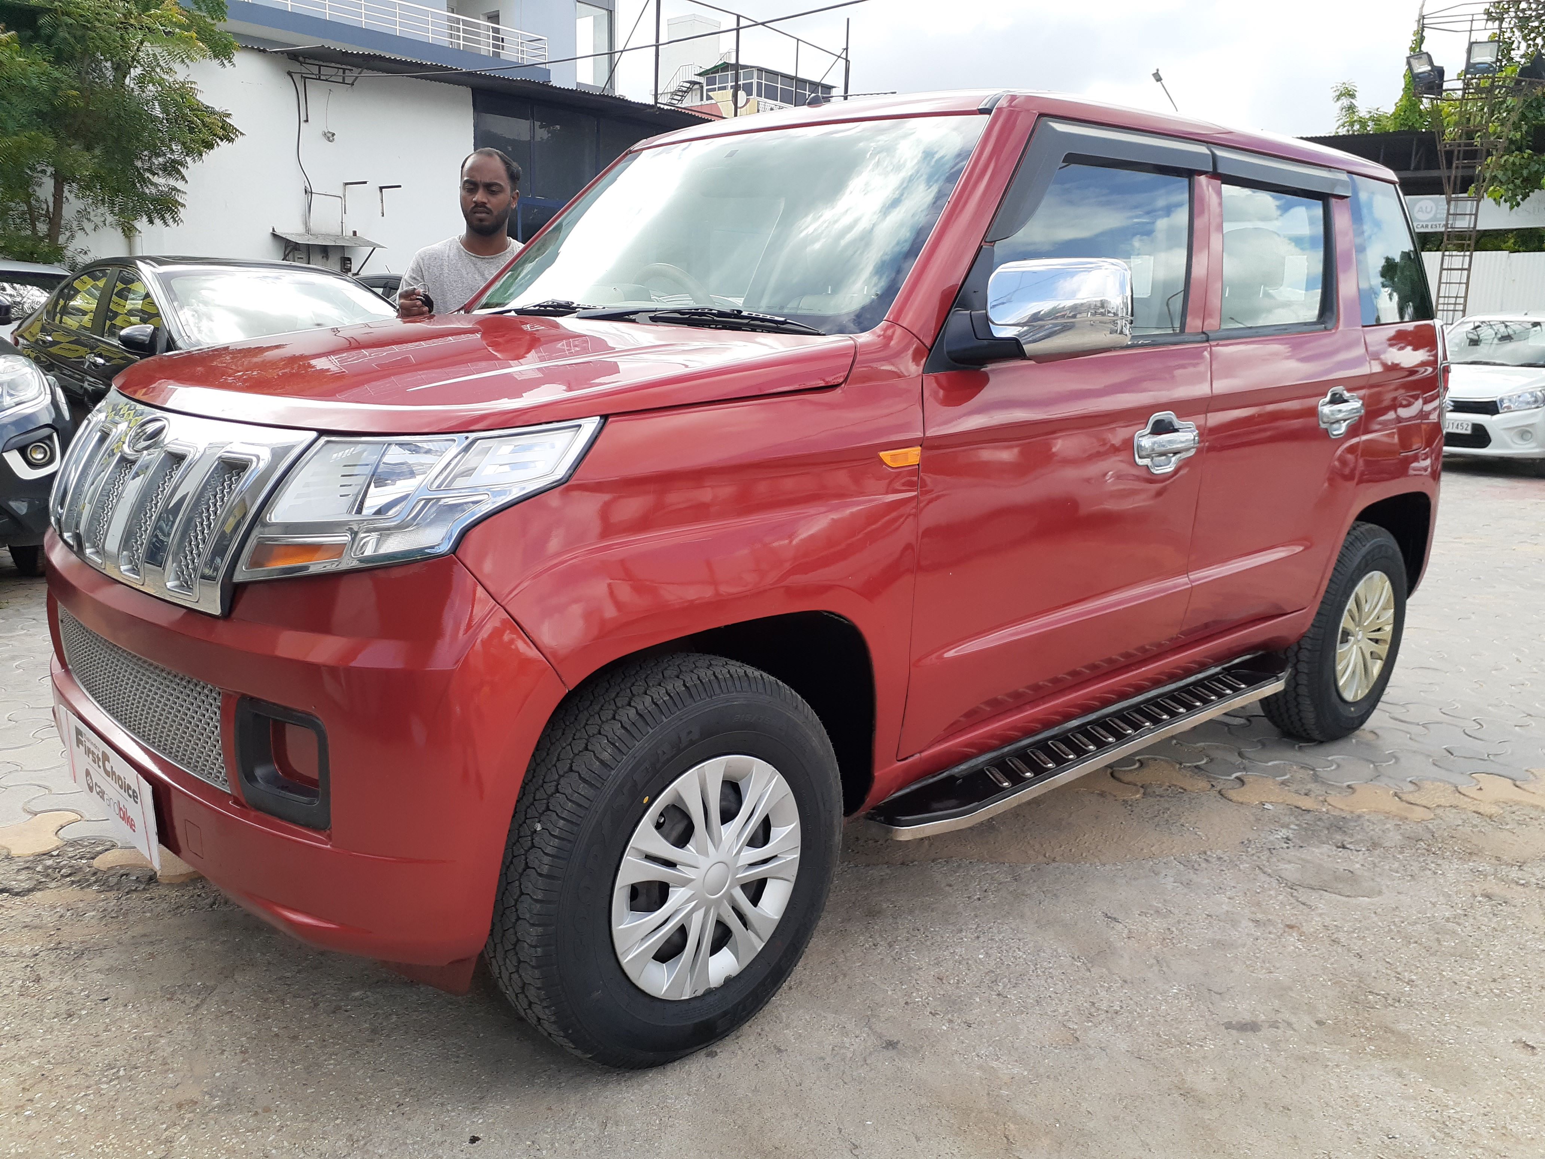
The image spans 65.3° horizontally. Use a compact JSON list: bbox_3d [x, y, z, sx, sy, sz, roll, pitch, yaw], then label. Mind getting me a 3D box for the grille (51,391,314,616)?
[{"bbox_3d":[-1.099,-0.160,2.142,0.200,0.300,0.900,-9,17,-41],"label":"grille"}]

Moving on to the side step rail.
[{"bbox_3d":[0.790,0.351,2.784,1.600,0.075,0.165,-9,17,-41],"label":"side step rail"}]

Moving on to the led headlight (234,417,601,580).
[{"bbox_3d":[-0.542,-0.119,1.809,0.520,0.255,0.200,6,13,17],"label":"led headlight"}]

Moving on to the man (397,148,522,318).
[{"bbox_3d":[-0.872,-0.443,3.800,0.500,1.730,0.330,2,12,2],"label":"man"}]

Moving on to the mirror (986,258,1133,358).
[{"bbox_3d":[0.505,-0.482,2.148,0.140,0.185,0.250,-9,17,-41],"label":"mirror"}]

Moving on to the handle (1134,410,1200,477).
[{"bbox_3d":[0.871,-0.300,2.657,0.245,0.135,0.052,-9,17,-41],"label":"handle"}]

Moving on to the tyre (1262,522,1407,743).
[{"bbox_3d":[1.816,0.163,3.885,0.700,0.700,0.220,-9,17,-41],"label":"tyre"}]

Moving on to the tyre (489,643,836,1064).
[{"bbox_3d":[-0.175,0.485,2.121,0.700,0.700,0.220,-9,17,-41],"label":"tyre"}]

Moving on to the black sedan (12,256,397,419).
[{"bbox_3d":[-3.232,-1.198,7.467,1.740,1.480,4.300,-10,17,-44],"label":"black sedan"}]

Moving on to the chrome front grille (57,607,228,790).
[{"bbox_3d":[-1.166,0.181,2.166,0.085,0.180,0.870,-9,17,-41],"label":"chrome front grille"}]

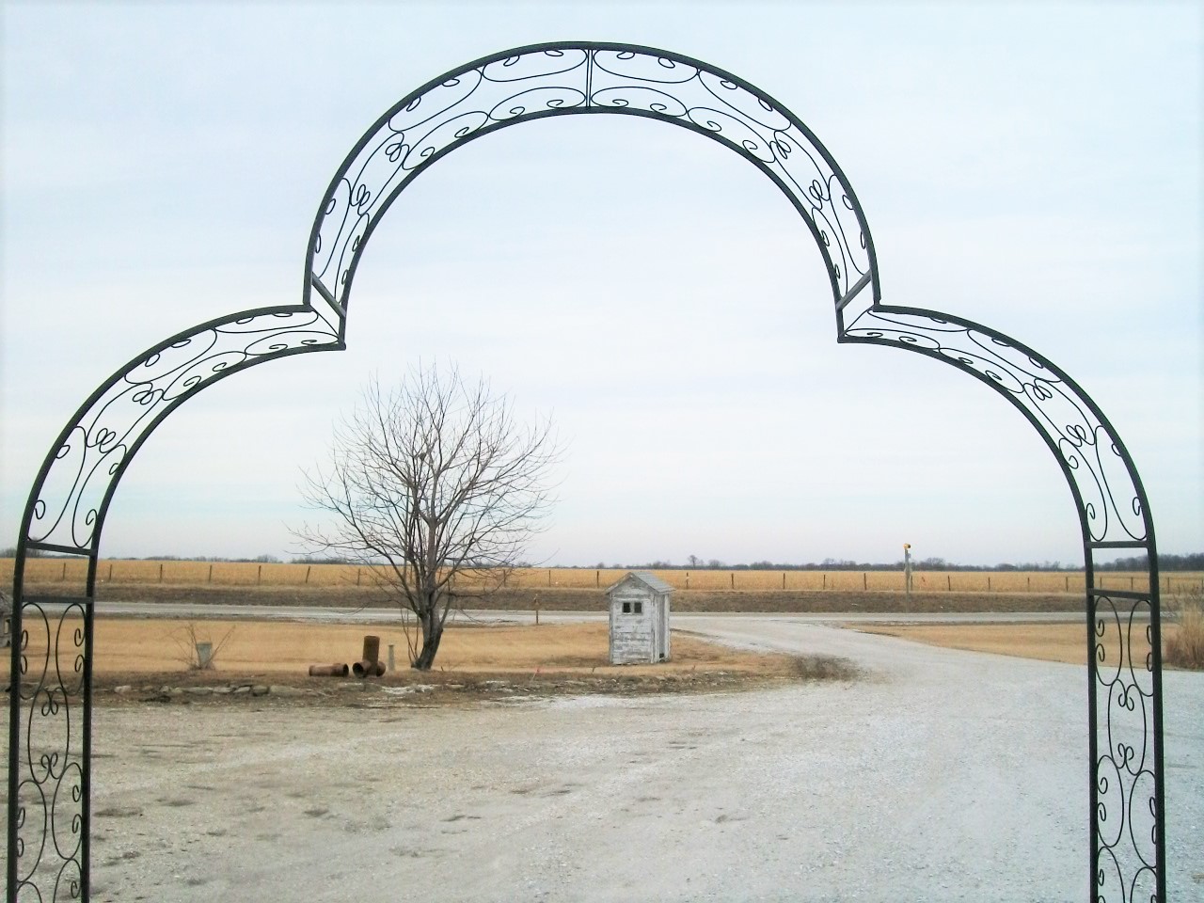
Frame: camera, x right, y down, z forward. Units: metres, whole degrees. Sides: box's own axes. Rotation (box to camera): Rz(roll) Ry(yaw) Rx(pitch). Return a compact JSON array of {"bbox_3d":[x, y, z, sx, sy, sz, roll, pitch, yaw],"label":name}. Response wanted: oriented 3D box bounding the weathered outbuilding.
[{"bbox_3d":[0.930,3.853,29.213,1.280,2.130,1.280,-2,-6,20],"label":"weathered outbuilding"}]

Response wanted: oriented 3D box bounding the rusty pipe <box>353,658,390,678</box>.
[{"bbox_3d":[-4.646,4.350,25.207,0.310,0.340,0.640,-3,-6,32],"label":"rusty pipe"}]

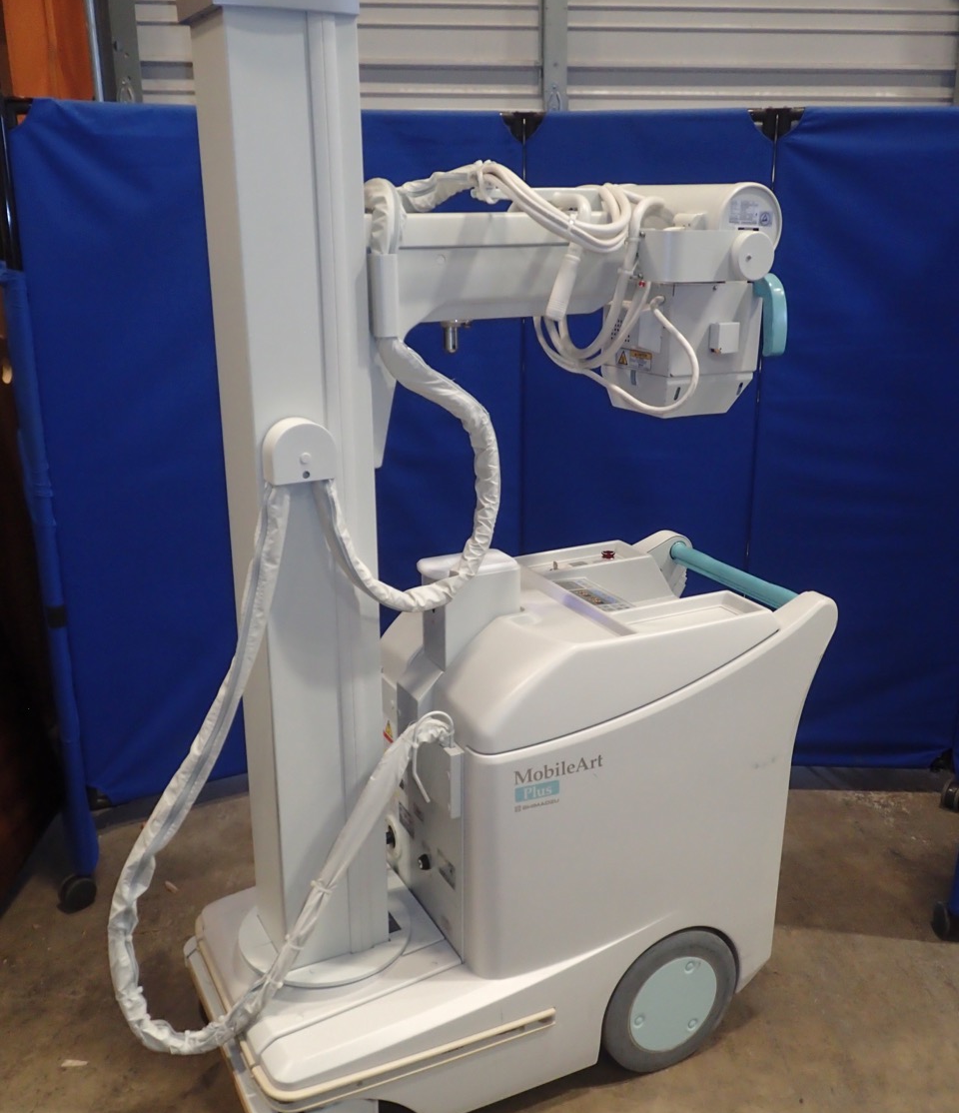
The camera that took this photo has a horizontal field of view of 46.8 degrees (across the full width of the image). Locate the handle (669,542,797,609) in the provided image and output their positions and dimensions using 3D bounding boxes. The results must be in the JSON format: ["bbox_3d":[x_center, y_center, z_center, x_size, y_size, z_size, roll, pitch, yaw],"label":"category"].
[{"bbox_3d":[0.501,0.039,2.230,0.045,0.042,0.355,-9,19,-25],"label":"handle"}]

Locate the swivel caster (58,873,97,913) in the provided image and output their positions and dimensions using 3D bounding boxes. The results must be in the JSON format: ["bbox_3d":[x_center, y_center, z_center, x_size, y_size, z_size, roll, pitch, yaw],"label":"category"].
[{"bbox_3d":[-0.959,0.795,2.634,0.050,0.082,0.075,14,22,39],"label":"swivel caster"}]

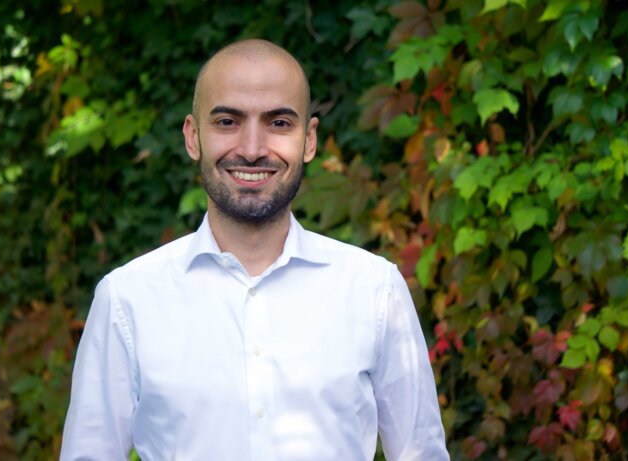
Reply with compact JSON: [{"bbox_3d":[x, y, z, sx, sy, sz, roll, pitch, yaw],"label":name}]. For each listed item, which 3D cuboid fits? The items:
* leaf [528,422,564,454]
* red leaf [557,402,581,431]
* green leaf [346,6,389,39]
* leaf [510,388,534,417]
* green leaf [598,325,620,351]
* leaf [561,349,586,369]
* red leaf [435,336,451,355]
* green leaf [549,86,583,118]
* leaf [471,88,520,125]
[{"bbox_3d":[0.407,0.364,3.550,0.057,0.053,0.035,0,0,10],"label":"leaf"},{"bbox_3d":[0.411,0.298,3.250,0.042,0.048,0.015,0,-11,9],"label":"red leaf"},{"bbox_3d":[0.102,-0.397,3.850,0.078,0.061,0.035,0,0,10],"label":"green leaf"},{"bbox_3d":[0.372,0.307,3.600,0.041,0.050,0.028,0,0,10],"label":"leaf"},{"bbox_3d":[0.464,0.168,3.170,0.035,0.041,0.012,0,-11,9],"label":"green leaf"},{"bbox_3d":[0.412,0.203,3.200,0.041,0.032,0.012,0,-11,9],"label":"leaf"},{"bbox_3d":[0.233,0.208,3.650,0.027,0.033,0.020,0,0,10],"label":"red leaf"},{"bbox_3d":[0.411,-0.209,3.300,0.056,0.052,0.017,0,-11,9],"label":"green leaf"},{"bbox_3d":[0.315,-0.215,3.500,0.077,0.062,0.035,0,0,10],"label":"leaf"}]

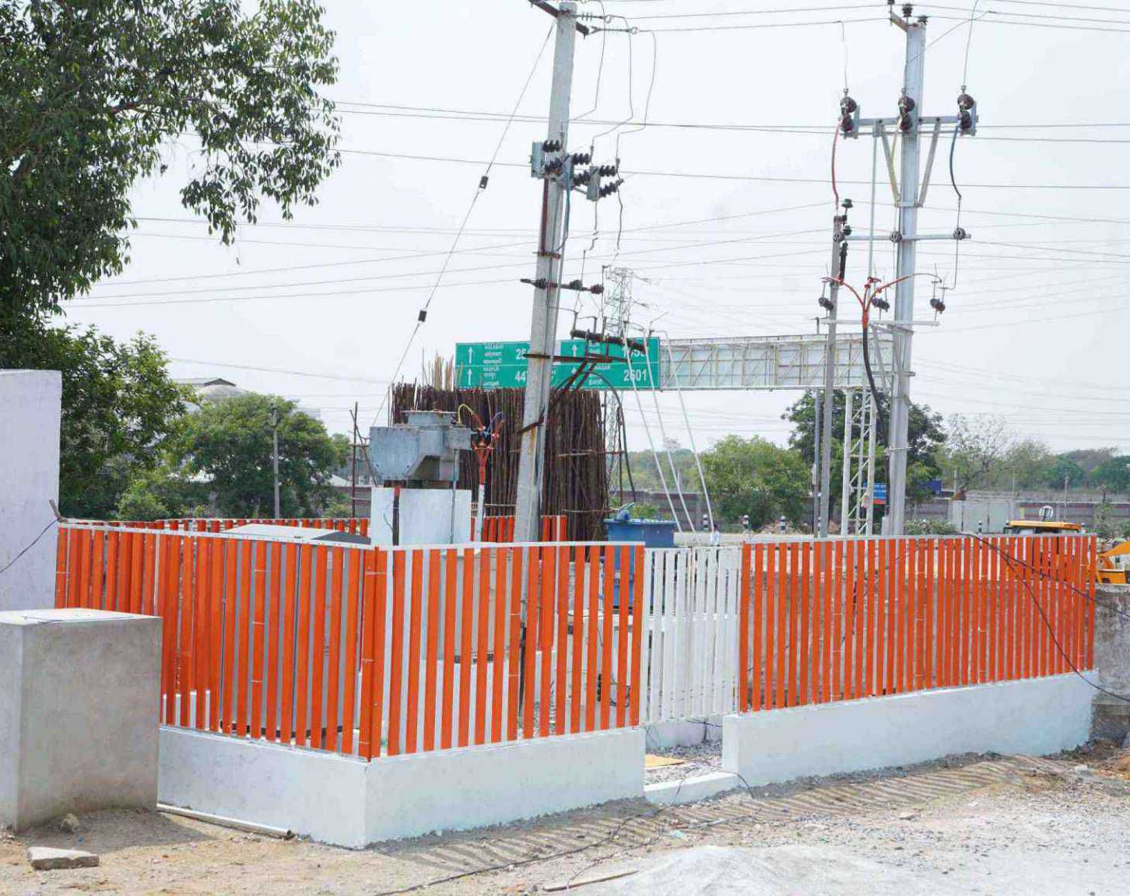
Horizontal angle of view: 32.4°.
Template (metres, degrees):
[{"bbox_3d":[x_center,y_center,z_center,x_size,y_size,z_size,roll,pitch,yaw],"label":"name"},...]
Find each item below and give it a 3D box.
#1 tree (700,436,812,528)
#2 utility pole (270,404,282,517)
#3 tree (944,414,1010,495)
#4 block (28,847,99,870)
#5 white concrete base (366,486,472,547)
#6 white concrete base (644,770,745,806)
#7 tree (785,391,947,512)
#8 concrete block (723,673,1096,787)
[{"bbox_3d":[7.854,1.364,80.000,4.600,3.850,4.400,1,-1,0],"label":"tree"},{"bbox_3d":[-9.371,0.580,63.000,0.200,4.050,0.200,-3,-1,0],"label":"utility pole"},{"bbox_3d":[24.777,0.950,117.000,3.900,6.000,3.900,1,-1,0],"label":"tree"},{"bbox_3d":[-3.414,2.797,13.248,0.470,0.080,0.330,2,-1,-14],"label":"block"},{"bbox_3d":[-1.029,1.199,13.457,0.330,1.840,0.700,1,-1,42],"label":"white concrete base"},{"bbox_3d":[0.809,2.335,13.207,0.150,0.125,1.020,1,-1,42],"label":"white concrete base"},{"bbox_3d":[15.033,0.394,97.000,8.000,6.400,7.500,1,-1,0],"label":"tree"},{"bbox_3d":[2.926,2.240,15.558,0.160,0.590,5.270,1,-1,42],"label":"concrete block"}]

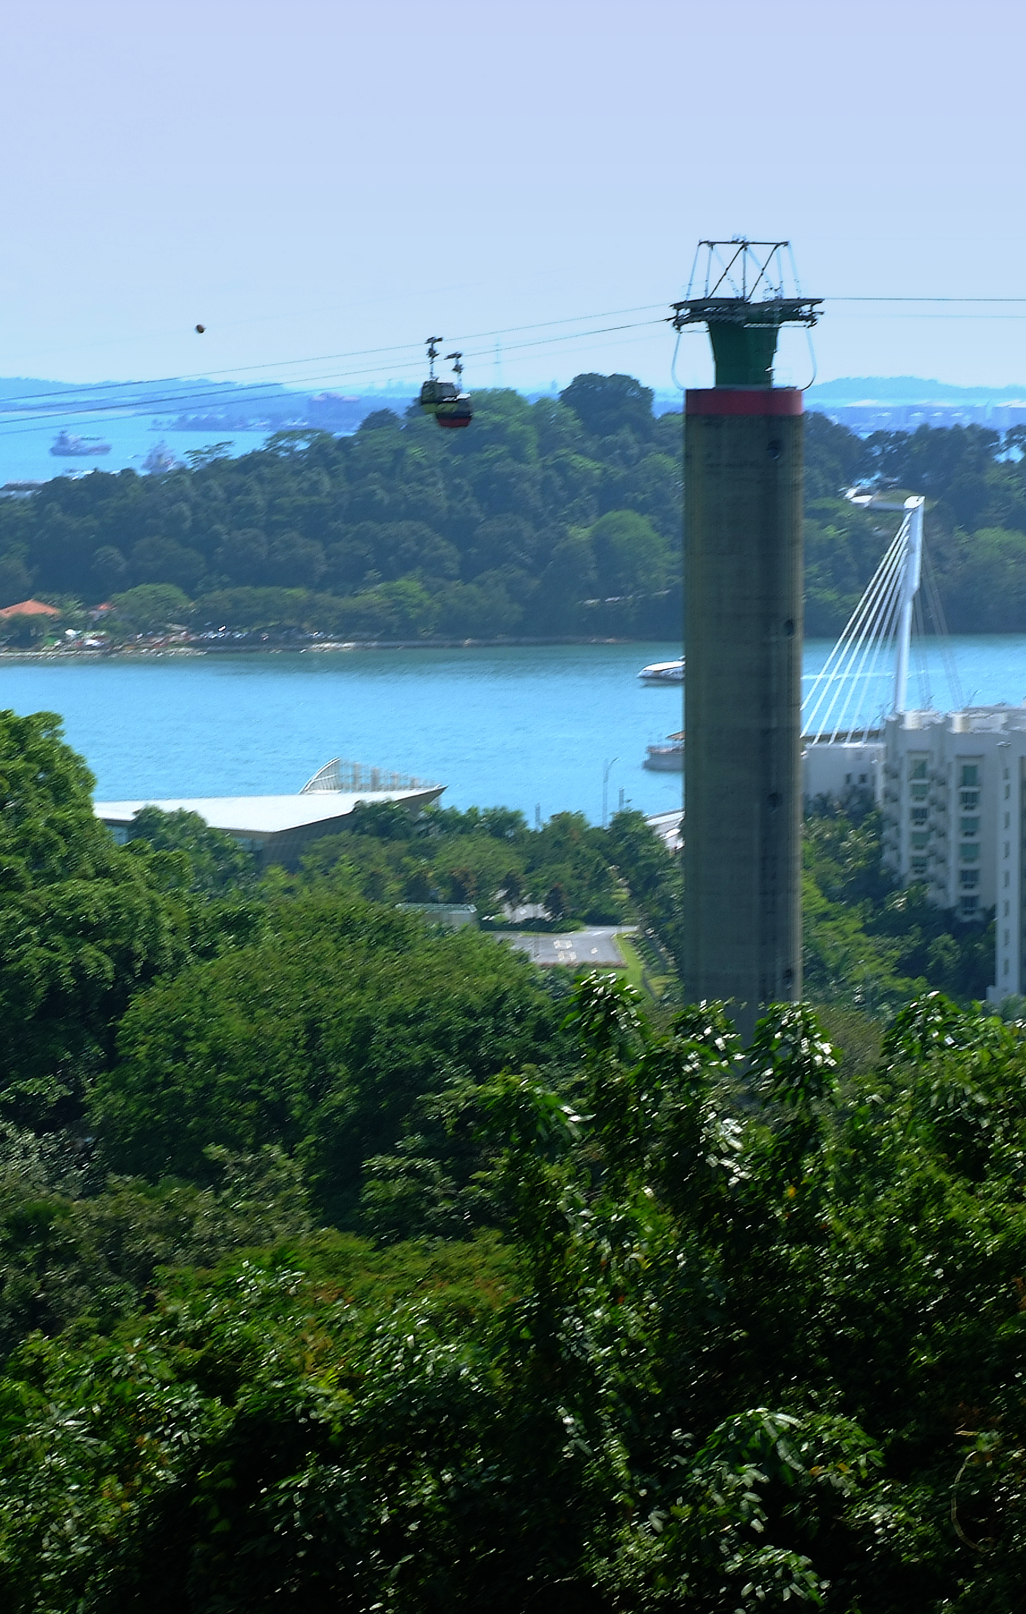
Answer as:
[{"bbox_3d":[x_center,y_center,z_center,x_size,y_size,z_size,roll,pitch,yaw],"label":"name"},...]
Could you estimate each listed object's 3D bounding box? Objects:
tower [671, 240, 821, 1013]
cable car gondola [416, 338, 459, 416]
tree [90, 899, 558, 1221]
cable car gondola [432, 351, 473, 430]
[{"bbox_3d":[13.920,-7.760,361.410,8.000,52.200,8.000,-4,6,-42],"label":"tower"},{"bbox_3d":[-4.760,-27.460,386.000,1.900,5.000,2.000,-4,6,-42],"label":"cable car gondola"},{"bbox_3d":[-7.840,12.060,251.560,19.000,16.000,17.500,0,4,0],"label":"tree"},{"bbox_3d":[-3.710,-25.860,375.000,1.900,5.000,2.000,-4,6,-42],"label":"cable car gondola"}]

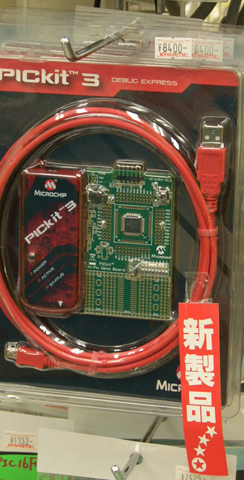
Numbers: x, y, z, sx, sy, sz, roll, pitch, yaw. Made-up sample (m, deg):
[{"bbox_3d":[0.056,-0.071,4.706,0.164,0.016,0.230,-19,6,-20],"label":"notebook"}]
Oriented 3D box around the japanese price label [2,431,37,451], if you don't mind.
[{"bbox_3d":[-0.064,0.127,0.886,0.021,0.012,0.001,5,20,10],"label":"japanese price label"}]

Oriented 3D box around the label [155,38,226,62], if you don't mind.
[{"bbox_3d":[0.038,-0.108,0.800,0.039,0.013,0.002,4,16,11],"label":"label"}]

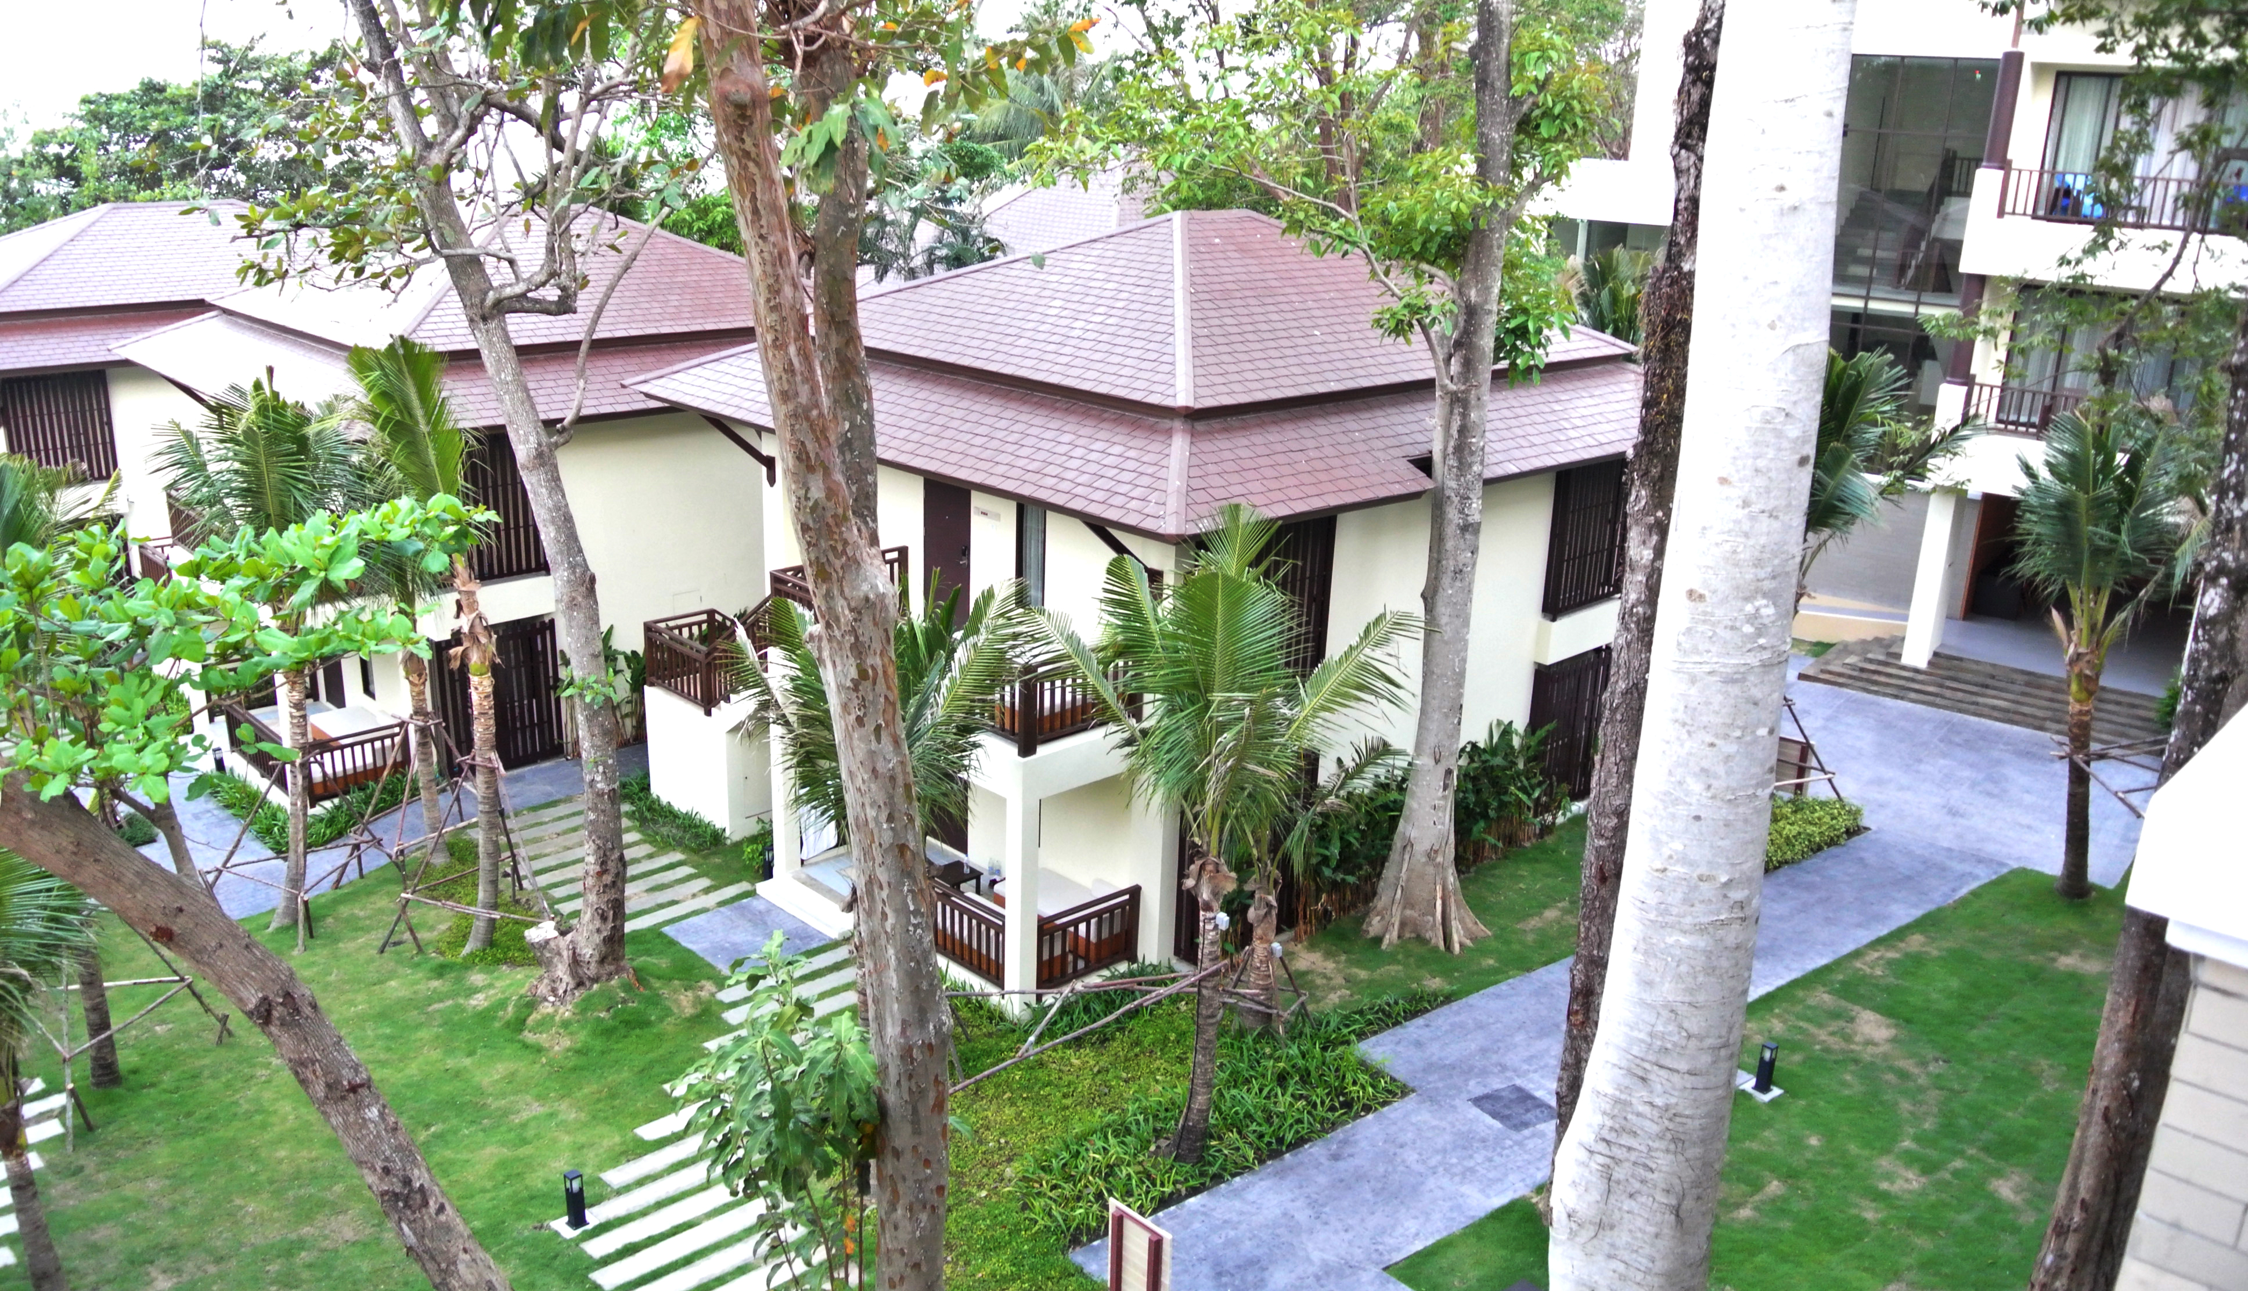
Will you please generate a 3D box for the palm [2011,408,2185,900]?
[{"bbox_3d":[12.561,0.129,22.475,2.600,6.660,2.600,12,20,30],"label":"palm"}]

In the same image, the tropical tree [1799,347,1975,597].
[{"bbox_3d":[10.029,-0.699,24.395,4.000,6.937,3.800,9,18,21],"label":"tropical tree"}]

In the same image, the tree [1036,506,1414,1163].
[{"bbox_3d":[0.832,1.937,15.515,3.600,6.458,3.400,3,17,3],"label":"tree"}]

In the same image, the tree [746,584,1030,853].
[{"bbox_3d":[-2.237,2.151,15.830,2.950,5.647,2.900,0,17,-8],"label":"tree"}]

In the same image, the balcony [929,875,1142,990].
[{"bbox_3d":[-1.335,3.130,20.399,2.000,1.000,2.650,-14,23,-42],"label":"balcony"}]

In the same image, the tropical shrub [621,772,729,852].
[{"bbox_3d":[-6.538,2.266,23.797,0.650,0.450,2.600,-14,23,-42],"label":"tropical shrub"}]

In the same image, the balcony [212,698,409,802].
[{"bbox_3d":[-11.779,1.357,24.814,1.850,0.980,2.650,-14,23,-42],"label":"balcony"}]

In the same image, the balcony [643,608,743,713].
[{"bbox_3d":[-5.814,0.229,23.787,1.150,1.000,1.770,-14,23,-42],"label":"balcony"}]

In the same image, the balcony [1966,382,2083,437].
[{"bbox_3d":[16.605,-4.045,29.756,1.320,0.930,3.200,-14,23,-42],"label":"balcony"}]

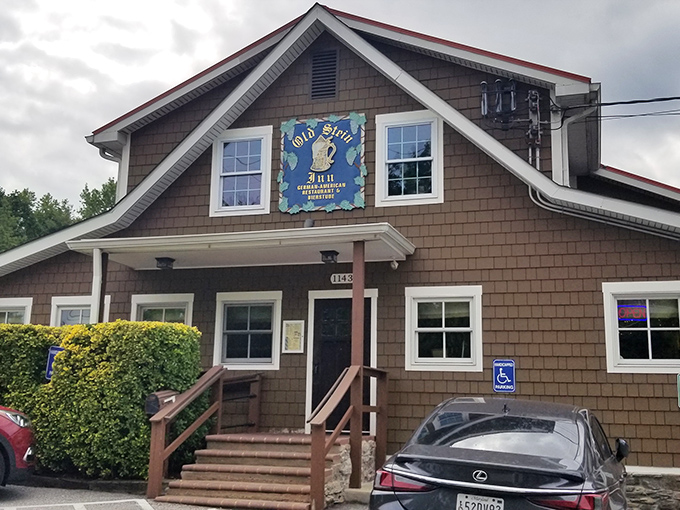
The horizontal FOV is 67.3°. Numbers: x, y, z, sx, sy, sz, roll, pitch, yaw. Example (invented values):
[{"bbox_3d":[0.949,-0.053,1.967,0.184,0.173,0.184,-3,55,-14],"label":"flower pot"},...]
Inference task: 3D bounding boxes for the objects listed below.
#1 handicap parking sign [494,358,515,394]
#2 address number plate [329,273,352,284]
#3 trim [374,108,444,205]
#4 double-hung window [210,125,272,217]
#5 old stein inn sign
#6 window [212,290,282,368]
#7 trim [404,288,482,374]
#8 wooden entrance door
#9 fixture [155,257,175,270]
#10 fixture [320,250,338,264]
[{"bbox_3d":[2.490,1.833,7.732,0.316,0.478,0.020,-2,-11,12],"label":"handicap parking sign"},{"bbox_3d":[0.066,0.403,8.527,0.437,0.177,0.030,-2,-11,12],"label":"address number plate"},{"bbox_3d":[1.182,-1.636,8.714,1.128,1.656,0.110,-2,-11,12],"label":"trim"},{"bbox_3d":[-1.777,-1.505,9.317,1.156,1.658,0.110,-2,-11,12],"label":"double-hung window"},{"bbox_3d":[-0.297,-1.591,8.952,1.544,1.758,0.080,-2,-11,12],"label":"old stein inn sign"},{"bbox_3d":[-1.554,1.295,8.730,1.177,1.307,0.110,-2,-11,12],"label":"window"},{"bbox_3d":[1.639,1.165,8.078,1.191,1.320,0.110,-2,-11,12],"label":"trim"},{"bbox_3d":[0.041,1.786,8.354,0.947,2.138,0.080,-2,-11,12],"label":"wooden entrance door"},{"bbox_3d":[-2.809,0.141,8.214,0.230,0.150,0.230,-2,-11,12],"label":"fixture"},{"bbox_3d":[-0.150,0.035,7.671,0.235,0.150,0.235,-2,-11,12],"label":"fixture"}]

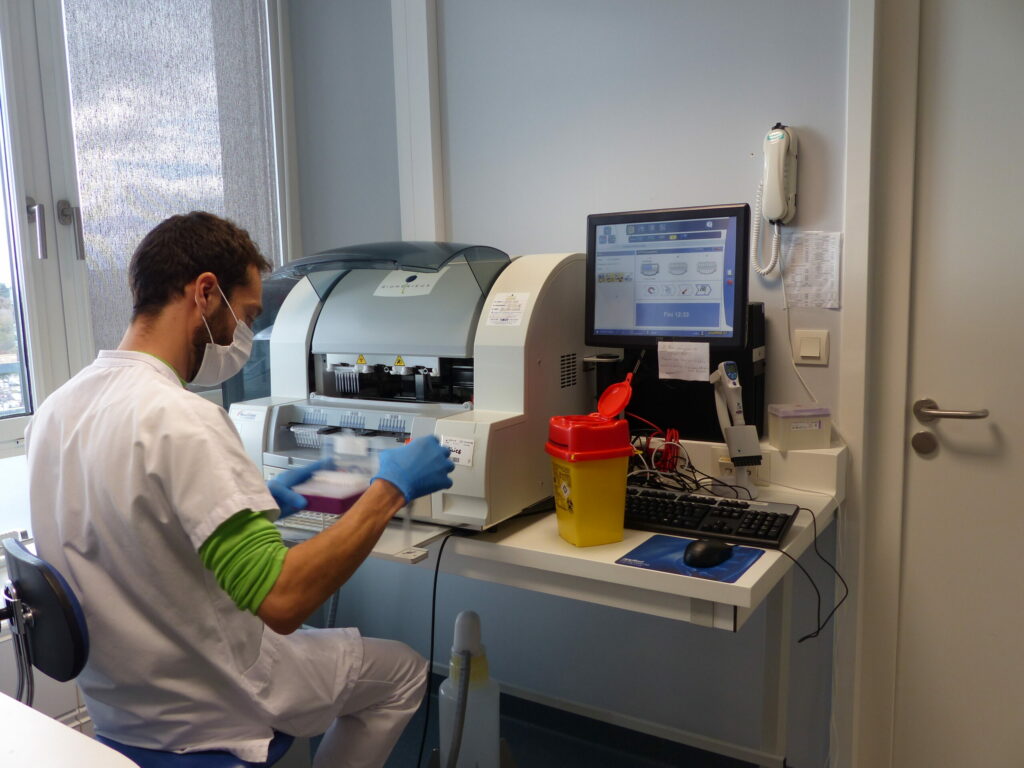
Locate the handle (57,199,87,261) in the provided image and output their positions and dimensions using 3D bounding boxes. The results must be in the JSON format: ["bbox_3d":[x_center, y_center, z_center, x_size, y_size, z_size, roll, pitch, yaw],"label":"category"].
[{"bbox_3d":[-1.116,-0.389,2.095,0.052,0.152,0.031,3,8,32],"label":"handle"}]

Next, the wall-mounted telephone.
[{"bbox_3d":[0.593,-0.418,1.880,0.091,0.336,0.075,3,8,32],"label":"wall-mounted telephone"}]

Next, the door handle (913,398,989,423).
[{"bbox_3d":[0.935,0.064,1.770,0.146,0.052,0.062,3,8,32],"label":"door handle"}]

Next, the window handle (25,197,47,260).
[{"bbox_3d":[-1.161,-0.381,2.023,0.052,0.152,0.031,3,8,32],"label":"window handle"}]

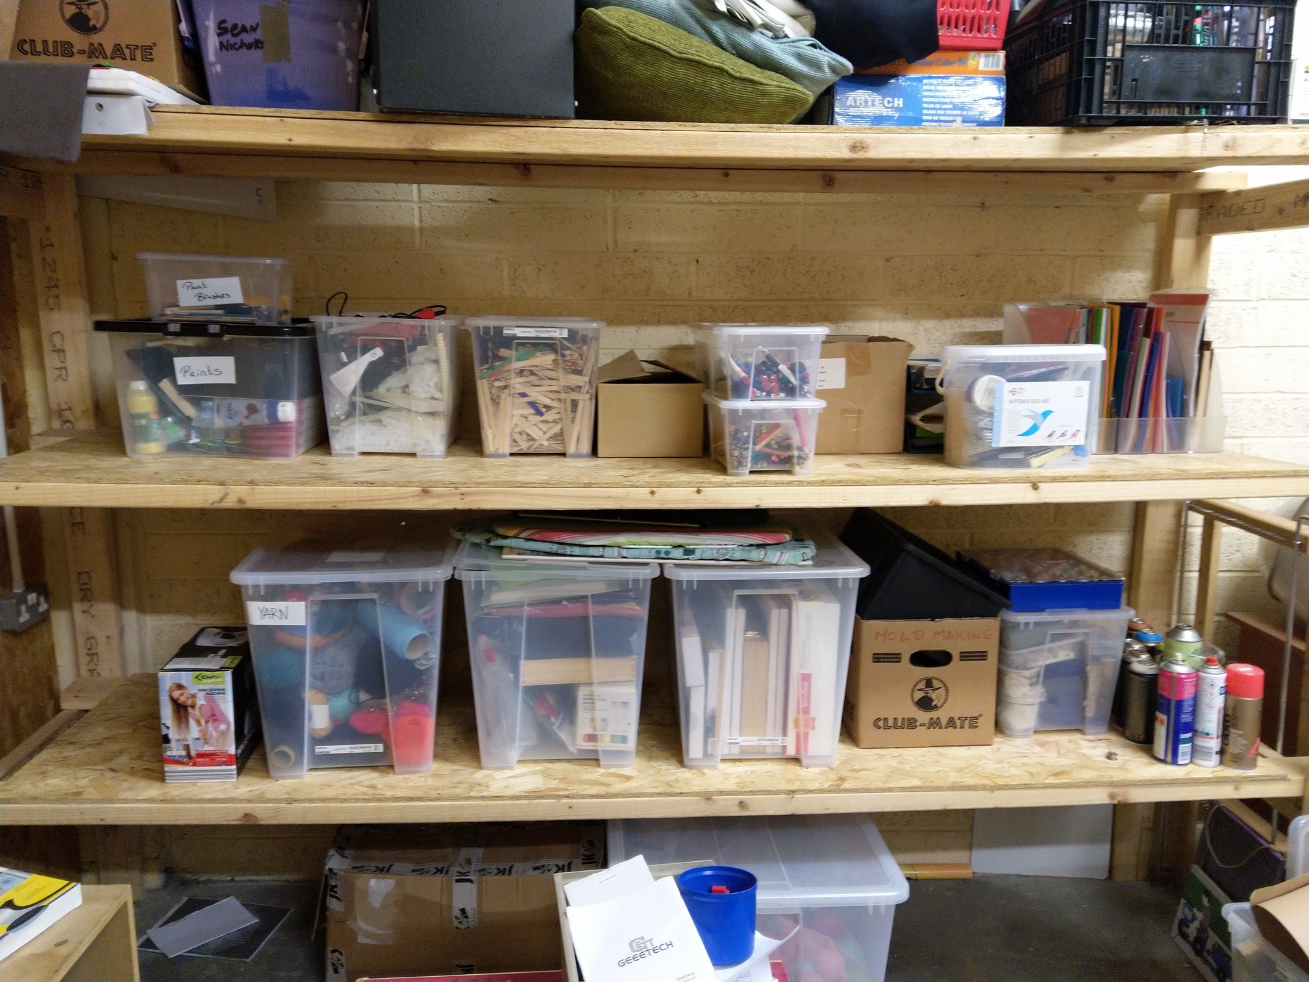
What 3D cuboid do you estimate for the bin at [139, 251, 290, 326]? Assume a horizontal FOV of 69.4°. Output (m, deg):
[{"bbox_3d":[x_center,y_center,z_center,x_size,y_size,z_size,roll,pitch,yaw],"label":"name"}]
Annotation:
[{"bbox_3d":[-0.931,-0.426,2.017,0.280,0.140,0.190,-2,9,-13],"label":"bin"}]

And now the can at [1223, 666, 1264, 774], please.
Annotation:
[{"bbox_3d":[1.143,0.437,1.845,0.064,0.204,0.064,0,10,0],"label":"can"}]

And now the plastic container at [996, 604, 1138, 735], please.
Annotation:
[{"bbox_3d":[0.838,0.344,2.120,0.282,0.286,0.390,0,10,-3],"label":"plastic container"}]

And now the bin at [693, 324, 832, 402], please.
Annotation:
[{"bbox_3d":[0.193,-0.237,1.768,0.190,0.140,0.280,-1,8,-7],"label":"bin"}]

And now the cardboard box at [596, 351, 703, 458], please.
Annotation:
[{"bbox_3d":[-0.013,-0.196,2.055,0.217,0.215,0.220,0,10,-3],"label":"cardboard box"}]

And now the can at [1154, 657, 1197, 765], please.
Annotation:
[{"bbox_3d":[1.052,0.434,1.907,0.067,0.216,0.067,1,10,0],"label":"can"}]

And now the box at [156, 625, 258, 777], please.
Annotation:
[{"bbox_3d":[-0.864,0.415,1.882,0.131,0.218,0.263,-1,10,-8],"label":"box"}]

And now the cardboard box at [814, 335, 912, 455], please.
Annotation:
[{"bbox_3d":[0.422,-0.218,2.095,0.207,0.239,0.220,0,10,-3],"label":"cardboard box"}]

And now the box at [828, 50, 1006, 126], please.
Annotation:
[{"bbox_3d":[0.462,-0.701,1.718,0.295,0.125,0.220,0,8,-3],"label":"box"}]

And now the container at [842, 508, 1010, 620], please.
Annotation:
[{"bbox_3d":[0.568,0.223,2.116,0.260,0.180,0.370,31,6,-6],"label":"container"}]

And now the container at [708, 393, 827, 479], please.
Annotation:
[{"bbox_3d":[0.199,-0.112,1.787,0.190,0.140,0.280,0,8,-4],"label":"container"}]

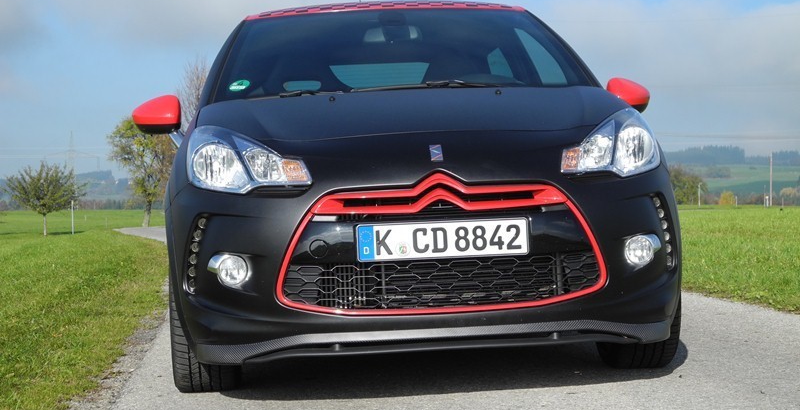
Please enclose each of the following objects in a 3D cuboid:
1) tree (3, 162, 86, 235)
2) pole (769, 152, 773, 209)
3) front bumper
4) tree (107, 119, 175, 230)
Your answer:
[{"bbox_3d":[-10.120,-0.185,50.000,2.391,2.107,2.391,-1,0,0],"label":"tree"},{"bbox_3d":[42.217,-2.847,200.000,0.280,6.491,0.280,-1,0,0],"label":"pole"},{"bbox_3d":[0.114,0.169,5.556,1.710,0.590,0.600,-2,-1,-5],"label":"front bumper"},{"bbox_3d":[-10.825,-1.484,75.000,3.245,4.847,3.245,-1,0,0],"label":"tree"}]

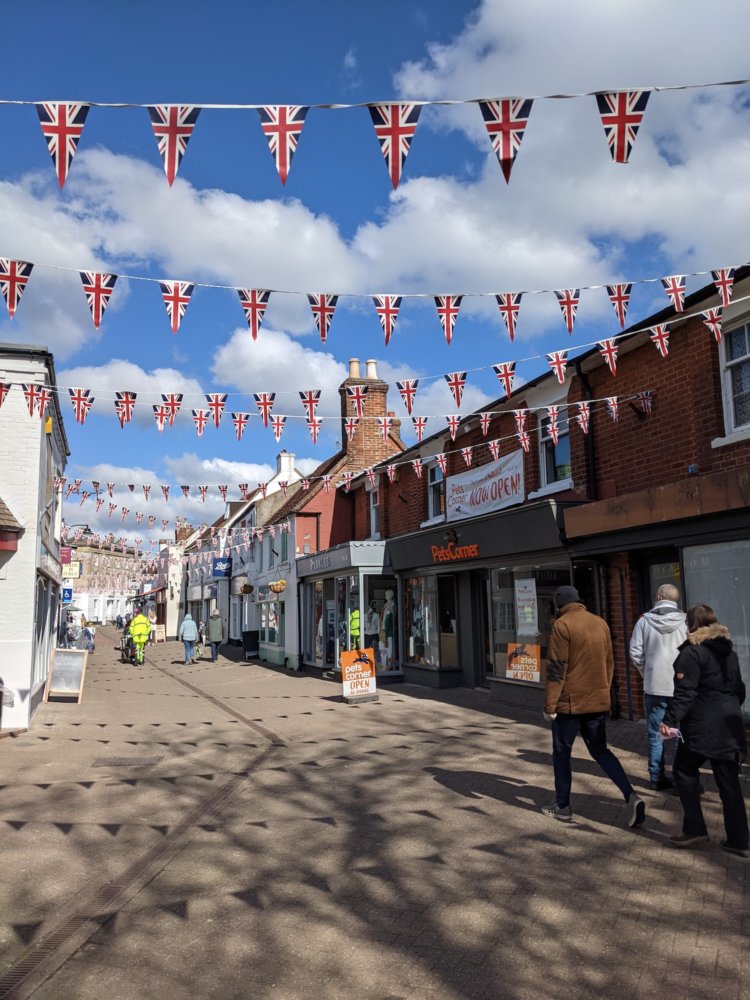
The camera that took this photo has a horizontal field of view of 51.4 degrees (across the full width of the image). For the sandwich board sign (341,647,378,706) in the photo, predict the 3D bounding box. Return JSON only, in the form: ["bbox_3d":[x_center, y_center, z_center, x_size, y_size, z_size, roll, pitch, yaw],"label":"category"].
[{"bbox_3d":[-0.253,3.112,13.846,0.640,0.920,0.400,3,-9,-27],"label":"sandwich board sign"}]

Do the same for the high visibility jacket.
[{"bbox_3d":[-7.488,4.086,24.800,0.660,0.860,0.380,1,-8,-17],"label":"high visibility jacket"}]

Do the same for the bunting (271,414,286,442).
[{"bbox_3d":[-1.030,-0.762,8.350,0.185,0.305,0.030,1,-8,-13],"label":"bunting"}]

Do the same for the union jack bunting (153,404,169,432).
[{"bbox_3d":[-2.203,-0.844,8.080,0.185,0.300,0.030,1,-8,-13],"label":"union jack bunting"}]

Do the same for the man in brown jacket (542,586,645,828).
[{"bbox_3d":[1.622,1.568,6.073,0.500,1.750,0.660,4,-10,-33],"label":"man in brown jacket"}]

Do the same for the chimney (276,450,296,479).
[{"bbox_3d":[-4.690,-1.676,41.265,0.850,1.450,0.800,2,-8,-19],"label":"chimney"}]

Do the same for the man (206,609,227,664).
[{"bbox_3d":[-5.191,4.435,25.592,0.580,1.740,0.420,2,-8,-18],"label":"man"}]

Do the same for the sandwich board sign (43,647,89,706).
[{"bbox_3d":[-5.853,3.342,14.787,0.660,0.980,0.500,1,-8,-12],"label":"sandwich board sign"}]

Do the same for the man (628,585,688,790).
[{"bbox_3d":[2.539,1.678,7.079,0.530,1.780,0.420,1,-8,-15],"label":"man"}]

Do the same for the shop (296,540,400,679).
[{"bbox_3d":[-0.498,2.819,19.493,1.900,3.080,4.300,2,-8,-19],"label":"shop"}]

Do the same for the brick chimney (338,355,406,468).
[{"bbox_3d":[-0.309,-2.509,22.958,1.300,3.100,0.750,2,-8,-19],"label":"brick chimney"}]

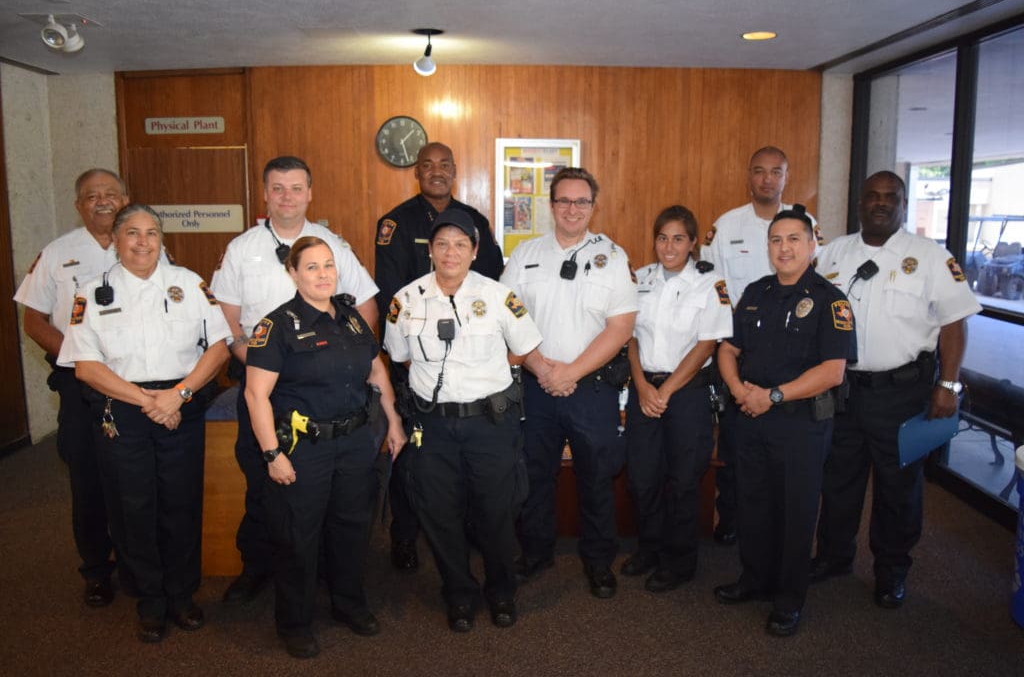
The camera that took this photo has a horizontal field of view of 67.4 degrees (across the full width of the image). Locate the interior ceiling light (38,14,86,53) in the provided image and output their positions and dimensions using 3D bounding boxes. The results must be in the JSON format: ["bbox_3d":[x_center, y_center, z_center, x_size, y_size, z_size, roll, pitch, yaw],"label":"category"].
[{"bbox_3d":[-2.487,-1.688,4.250,0.180,0.170,0.270,-1,9,-3],"label":"interior ceiling light"}]

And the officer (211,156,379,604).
[{"bbox_3d":[-0.863,0.178,3.117,0.630,1.809,0.400,-2,9,-15],"label":"officer"}]

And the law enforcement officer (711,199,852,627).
[{"bbox_3d":[1.037,0.309,2.945,0.540,1.630,0.430,8,12,42],"label":"law enforcement officer"}]

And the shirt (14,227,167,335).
[{"bbox_3d":[-1.673,-0.174,3.100,0.590,0.570,0.310,-5,10,-28],"label":"shirt"}]

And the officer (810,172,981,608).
[{"bbox_3d":[1.528,0.196,3.168,0.640,1.759,0.420,4,10,24],"label":"officer"}]

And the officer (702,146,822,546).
[{"bbox_3d":[1.183,0.037,3.712,0.580,1.901,0.380,2,9,15],"label":"officer"}]

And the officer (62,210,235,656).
[{"bbox_3d":[-1.330,0.309,2.852,0.570,1.624,0.400,-5,10,-28],"label":"officer"}]

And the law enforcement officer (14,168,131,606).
[{"bbox_3d":[-1.638,0.201,3.091,0.600,1.771,0.400,-4,10,-24],"label":"law enforcement officer"}]

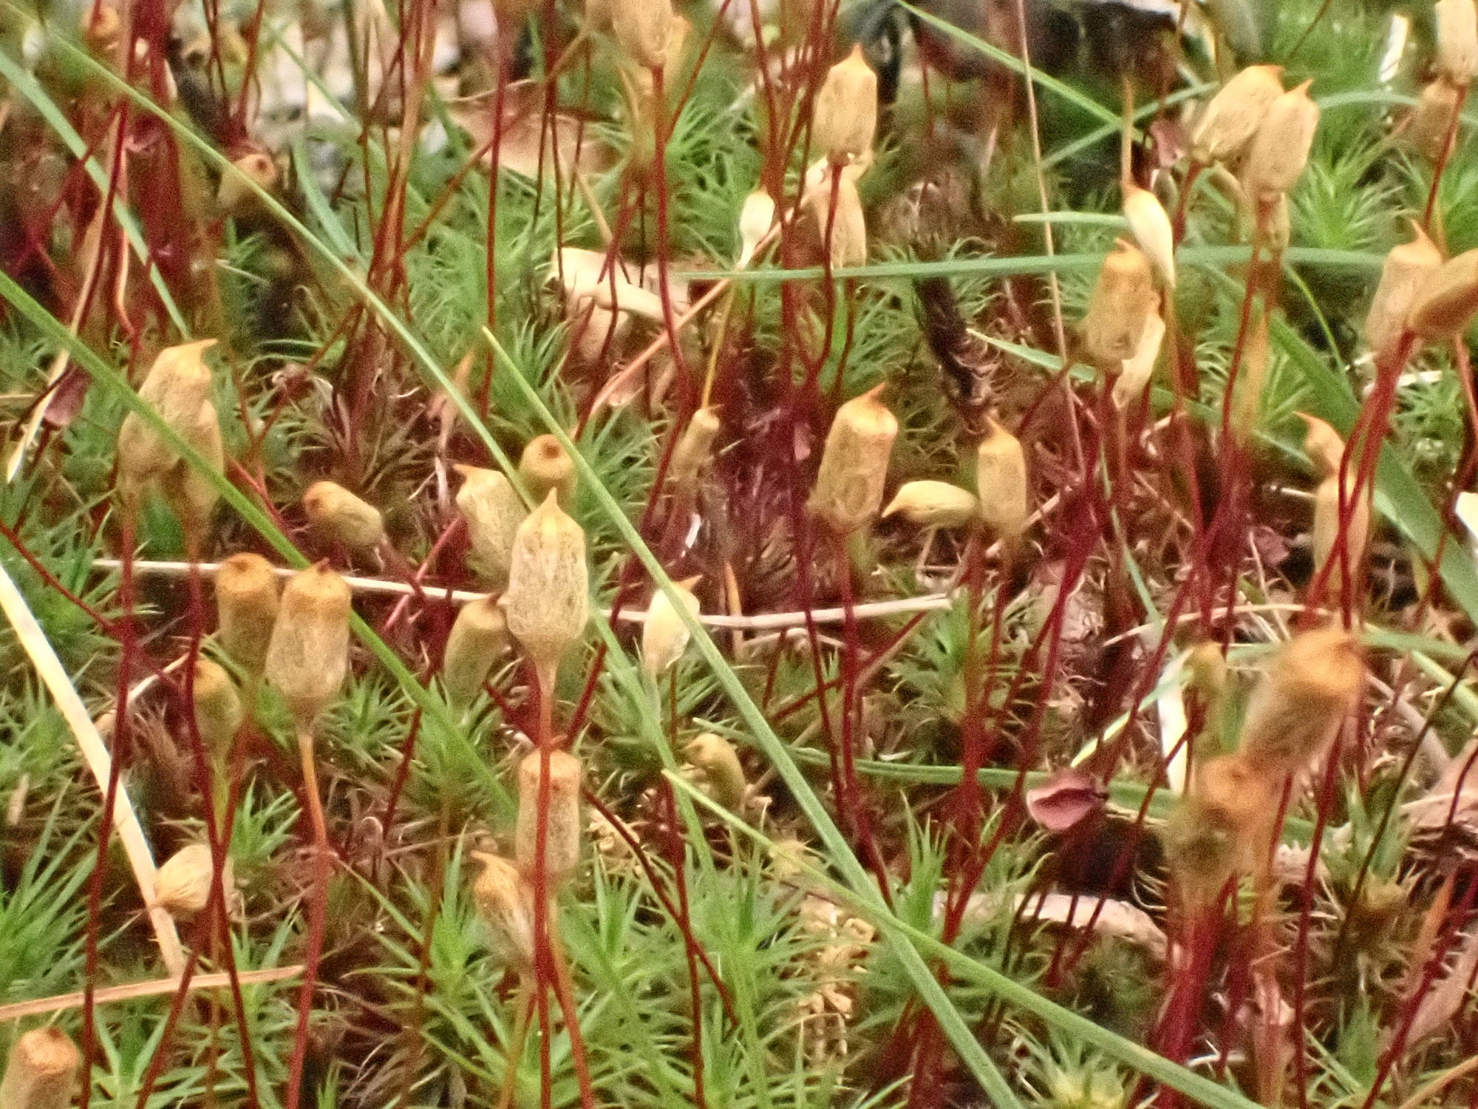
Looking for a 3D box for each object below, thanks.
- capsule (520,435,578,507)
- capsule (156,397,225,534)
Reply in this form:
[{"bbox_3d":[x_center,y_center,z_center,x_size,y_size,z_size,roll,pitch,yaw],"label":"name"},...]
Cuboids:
[{"bbox_3d":[-0.009,-0.004,0.214,0.003,0.005,0.003,4,47,0],"label":"capsule"},{"bbox_3d":[-0.026,-0.004,0.205,0.003,0.007,0.003,6,22,0],"label":"capsule"}]

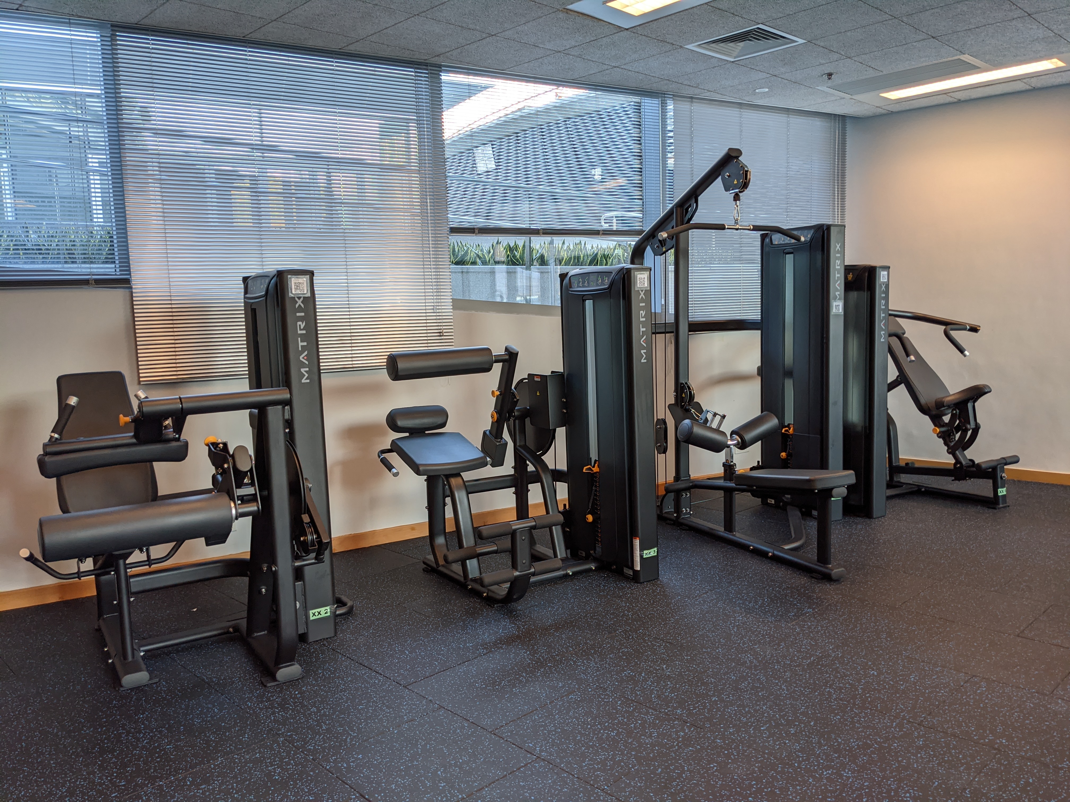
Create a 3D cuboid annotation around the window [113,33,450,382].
[{"bbox_3d":[-1.285,-1.042,4.629,1.780,1.775,0.050,-6,8,-31],"label":"window"}]

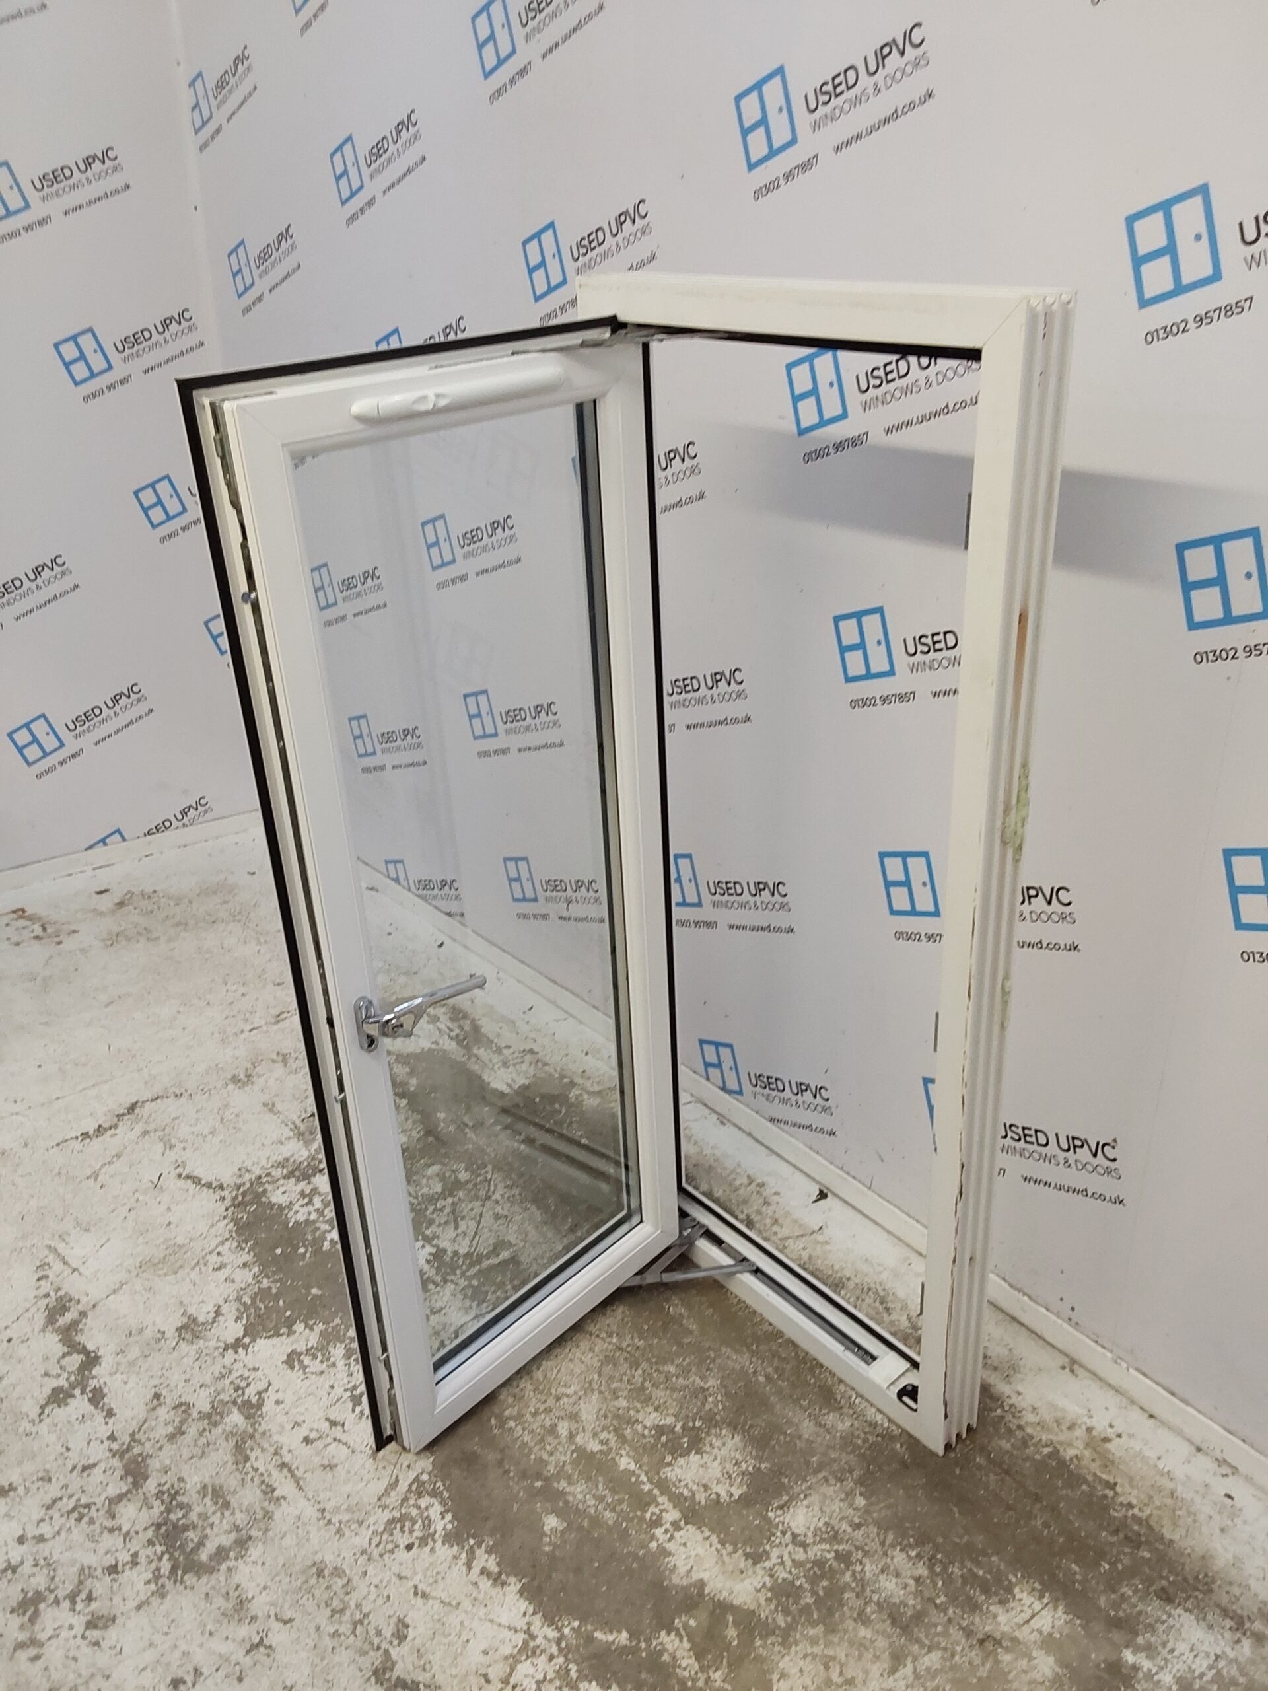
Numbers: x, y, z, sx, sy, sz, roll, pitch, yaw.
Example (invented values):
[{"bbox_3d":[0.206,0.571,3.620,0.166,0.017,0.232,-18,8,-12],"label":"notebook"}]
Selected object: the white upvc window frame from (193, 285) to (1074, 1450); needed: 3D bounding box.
[{"bbox_3d":[-0.017,0.139,1.467,0.595,1.330,0.587,-23,32,-34],"label":"white upvc window frame"}]

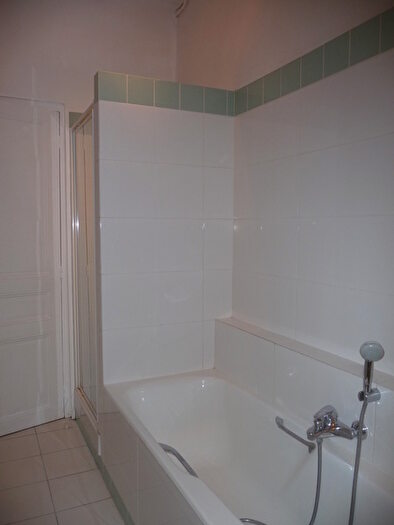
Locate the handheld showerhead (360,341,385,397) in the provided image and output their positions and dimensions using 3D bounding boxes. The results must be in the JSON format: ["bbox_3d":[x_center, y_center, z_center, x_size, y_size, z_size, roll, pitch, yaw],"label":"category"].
[{"bbox_3d":[0.606,0.374,1.475,0.065,0.205,0.085,-4,7,-44],"label":"handheld showerhead"}]

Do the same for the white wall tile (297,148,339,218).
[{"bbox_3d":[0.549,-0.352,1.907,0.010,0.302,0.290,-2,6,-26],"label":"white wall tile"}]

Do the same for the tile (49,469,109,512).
[{"bbox_3d":[-0.639,1.226,2.294,0.280,0.010,0.298,-2,6,-26],"label":"tile"}]

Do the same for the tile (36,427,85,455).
[{"bbox_3d":[-0.904,1.179,2.825,0.280,0.010,0.298,-2,6,-26],"label":"tile"}]

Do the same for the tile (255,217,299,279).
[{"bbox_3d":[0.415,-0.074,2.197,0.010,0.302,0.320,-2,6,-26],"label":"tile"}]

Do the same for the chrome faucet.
[{"bbox_3d":[0.491,0.590,1.579,0.175,0.115,0.175,-2,6,-26],"label":"chrome faucet"}]

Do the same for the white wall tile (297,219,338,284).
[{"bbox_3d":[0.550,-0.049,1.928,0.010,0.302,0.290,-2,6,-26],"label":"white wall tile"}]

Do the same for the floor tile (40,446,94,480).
[{"bbox_3d":[-0.772,1.203,2.559,0.280,0.010,0.298,-2,6,-26],"label":"floor tile"}]

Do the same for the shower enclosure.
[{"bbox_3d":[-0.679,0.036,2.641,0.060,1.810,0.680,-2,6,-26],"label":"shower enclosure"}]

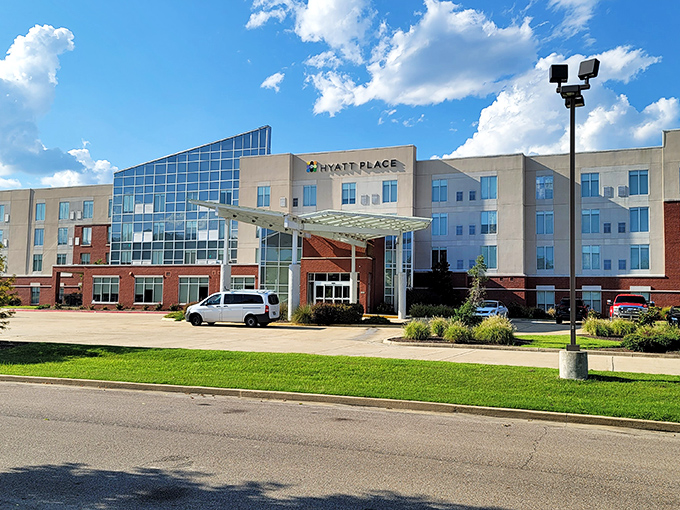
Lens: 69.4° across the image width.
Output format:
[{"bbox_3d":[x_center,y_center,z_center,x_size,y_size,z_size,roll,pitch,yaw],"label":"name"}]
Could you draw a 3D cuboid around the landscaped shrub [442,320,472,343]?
[{"bbox_3d":[4.990,3.201,20.767,1.200,0.880,1.200,0,-3,20],"label":"landscaped shrub"}]

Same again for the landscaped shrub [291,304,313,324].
[{"bbox_3d":[-2.239,3.372,28.525,1.150,1.040,1.150,0,-3,10],"label":"landscaped shrub"}]

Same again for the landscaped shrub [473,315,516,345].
[{"bbox_3d":[6.331,2.978,20.126,1.700,1.080,1.600,0,-3,20],"label":"landscaped shrub"}]

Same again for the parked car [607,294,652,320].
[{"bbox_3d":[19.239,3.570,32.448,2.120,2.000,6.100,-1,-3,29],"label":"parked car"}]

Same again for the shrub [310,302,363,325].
[{"bbox_3d":[-0.186,3.370,28.827,2.950,1.130,1.550,0,-3,8],"label":"shrub"}]

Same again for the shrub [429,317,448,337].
[{"bbox_3d":[4.551,3.283,22.572,0.880,0.900,0.880,0,-3,20],"label":"shrub"}]

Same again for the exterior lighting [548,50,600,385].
[{"bbox_3d":[5.517,-0.930,11.705,1.050,7.580,1.000,0,-3,20],"label":"exterior lighting"}]

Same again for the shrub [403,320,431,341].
[{"bbox_3d":[3.329,3.237,21.359,1.120,0.830,1.120,0,-3,20],"label":"shrub"}]

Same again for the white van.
[{"bbox_3d":[-6.043,2.972,27.592,5.140,1.920,1.950,0,-3,12],"label":"white van"}]

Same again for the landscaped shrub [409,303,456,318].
[{"bbox_3d":[6.551,3.879,34.771,3.200,1.080,1.300,0,-3,20],"label":"landscaped shrub"}]

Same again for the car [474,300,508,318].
[{"bbox_3d":[9.904,3.714,32.535,1.840,1.460,4.750,-1,-3,28],"label":"car"}]

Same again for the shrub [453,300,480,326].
[{"bbox_3d":[5.639,2.870,21.836,1.200,1.480,1.200,0,-3,20],"label":"shrub"}]

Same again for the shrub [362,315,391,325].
[{"bbox_3d":[2.220,3.793,29.034,1.550,0.520,1.300,0,-3,20],"label":"shrub"}]

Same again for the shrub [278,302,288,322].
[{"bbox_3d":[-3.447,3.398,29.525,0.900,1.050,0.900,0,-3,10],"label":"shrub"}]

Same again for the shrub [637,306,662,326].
[{"bbox_3d":[15.333,3.295,24.331,1.100,1.280,1.100,0,-3,20],"label":"shrub"}]

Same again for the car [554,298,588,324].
[{"bbox_3d":[15.844,3.784,33.545,1.870,1.700,4.600,0,-3,20],"label":"car"}]

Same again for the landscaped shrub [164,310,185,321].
[{"bbox_3d":[-9.787,3.583,29.162,1.400,0.600,1.200,0,-3,20],"label":"landscaped shrub"}]

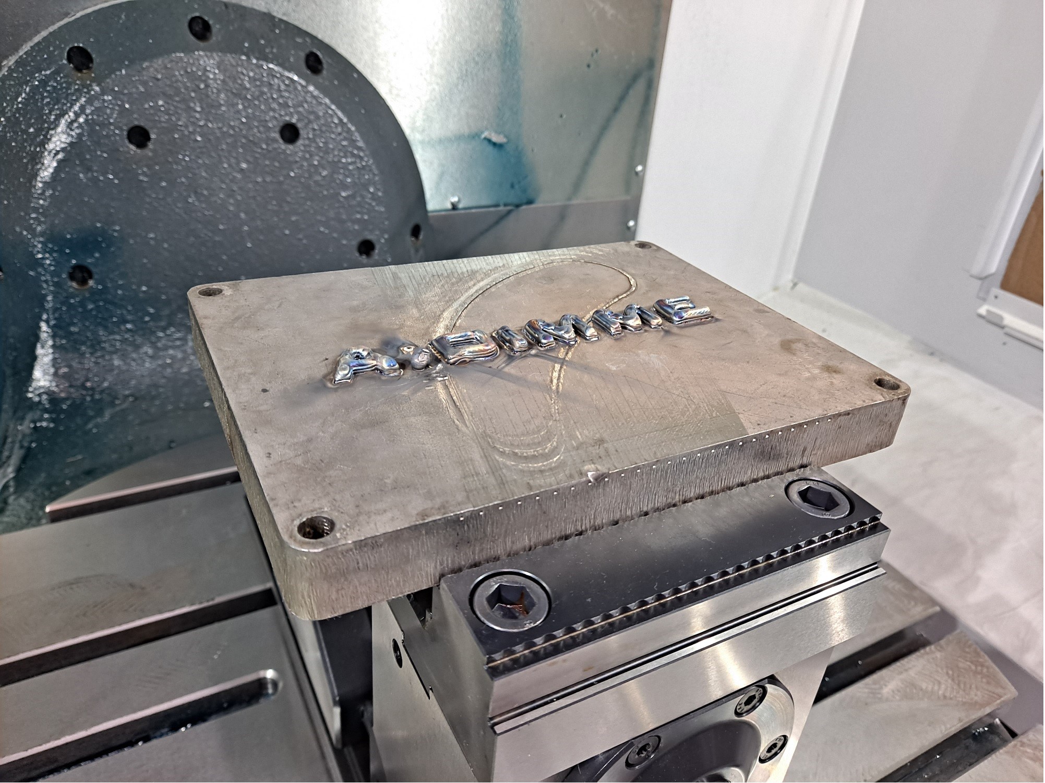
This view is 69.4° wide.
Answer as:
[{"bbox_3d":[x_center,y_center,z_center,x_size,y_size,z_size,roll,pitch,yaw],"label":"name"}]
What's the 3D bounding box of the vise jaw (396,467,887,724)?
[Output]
[{"bbox_3d":[0.040,0.048,0.201,0.125,0.021,0.038,-11,34,-27],"label":"vise jaw"}]

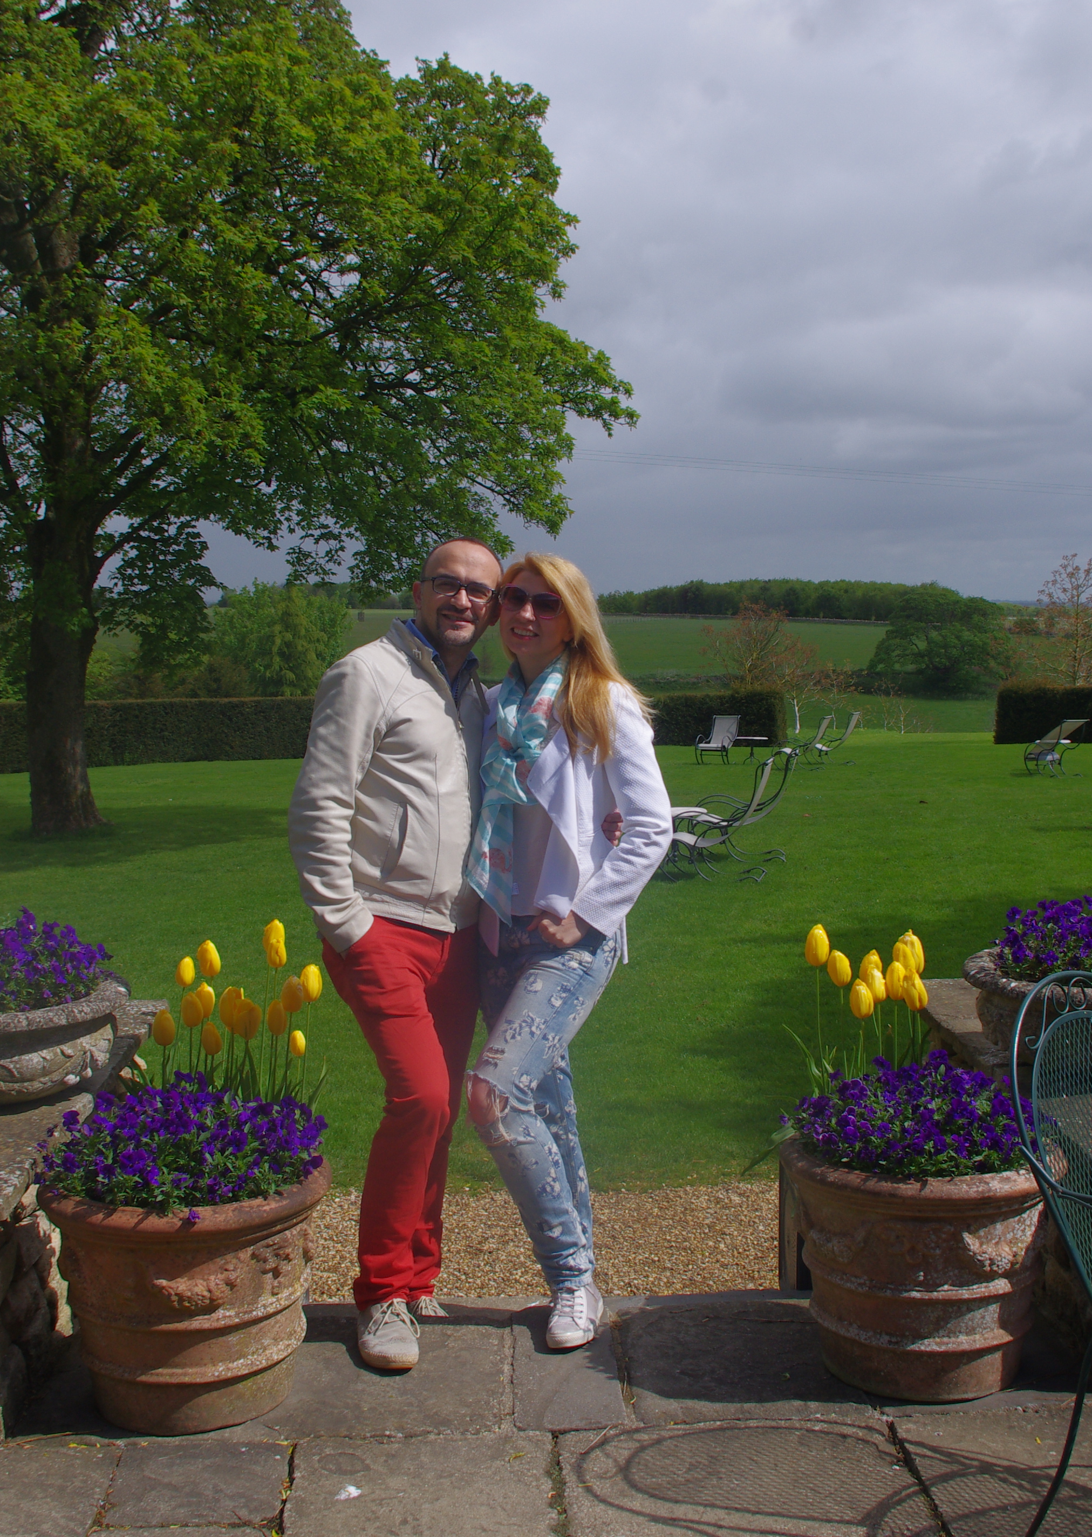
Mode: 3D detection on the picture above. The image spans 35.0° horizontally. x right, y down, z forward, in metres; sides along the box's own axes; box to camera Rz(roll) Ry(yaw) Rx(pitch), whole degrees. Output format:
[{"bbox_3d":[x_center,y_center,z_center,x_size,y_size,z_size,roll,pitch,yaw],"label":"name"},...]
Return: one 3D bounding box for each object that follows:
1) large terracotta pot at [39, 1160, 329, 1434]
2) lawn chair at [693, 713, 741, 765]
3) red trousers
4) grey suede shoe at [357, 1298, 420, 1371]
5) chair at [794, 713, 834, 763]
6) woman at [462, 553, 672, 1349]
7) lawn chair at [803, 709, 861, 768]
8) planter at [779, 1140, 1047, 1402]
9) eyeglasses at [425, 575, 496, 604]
[{"bbox_3d":[-0.724,1.032,3.511,0.570,0.465,0.570,0,5,0],"label":"large terracotta pot"},{"bbox_3d":[3.506,-0.569,35.200,0.630,1.000,0.920,3,6,25],"label":"lawn chair"},{"bbox_3d":[-0.312,0.712,3.800,0.420,0.950,0.340,-3,6,-28],"label":"red trousers"},{"bbox_3d":[-0.342,1.188,3.760,0.115,0.110,0.295,-1,6,-10],"label":"grey suede shoe"},{"bbox_3d":[4.864,-0.481,32.500,0.950,1.020,0.630,2,6,20],"label":"chair"},{"bbox_3d":[0.050,0.390,3.779,0.520,1.700,0.380,3,6,25],"label":"woman"},{"bbox_3d":[5.510,-0.550,33.000,0.920,0.960,0.640,2,6,22],"label":"lawn chair"},{"bbox_3d":[0.815,1.026,3.715,0.600,0.490,0.600,0,5,0],"label":"planter"},{"bbox_3d":[-0.177,-0.386,3.680,0.142,0.047,0.145,13,4,-12],"label":"eyeglasses"}]

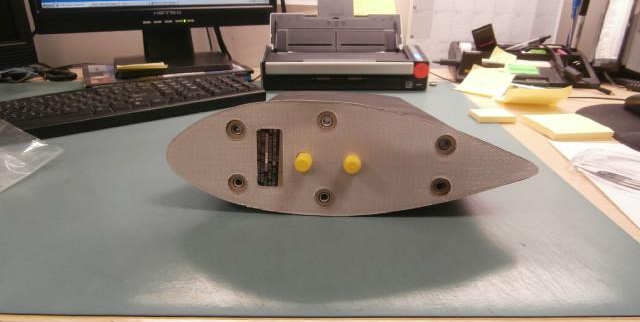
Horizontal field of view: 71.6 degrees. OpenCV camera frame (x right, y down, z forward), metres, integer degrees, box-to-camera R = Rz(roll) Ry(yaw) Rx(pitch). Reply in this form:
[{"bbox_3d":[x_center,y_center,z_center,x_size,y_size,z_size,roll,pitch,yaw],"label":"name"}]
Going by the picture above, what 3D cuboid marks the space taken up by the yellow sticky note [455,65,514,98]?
[{"bbox_3d":[0.286,-0.137,0.763,0.078,0.008,0.078,21,52,32],"label":"yellow sticky note"}]

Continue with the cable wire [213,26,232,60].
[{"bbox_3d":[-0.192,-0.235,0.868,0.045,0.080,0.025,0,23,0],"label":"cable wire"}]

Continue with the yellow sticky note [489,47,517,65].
[{"bbox_3d":[0.354,-0.201,0.860,0.047,0.010,0.052,29,55,22],"label":"yellow sticky note"}]

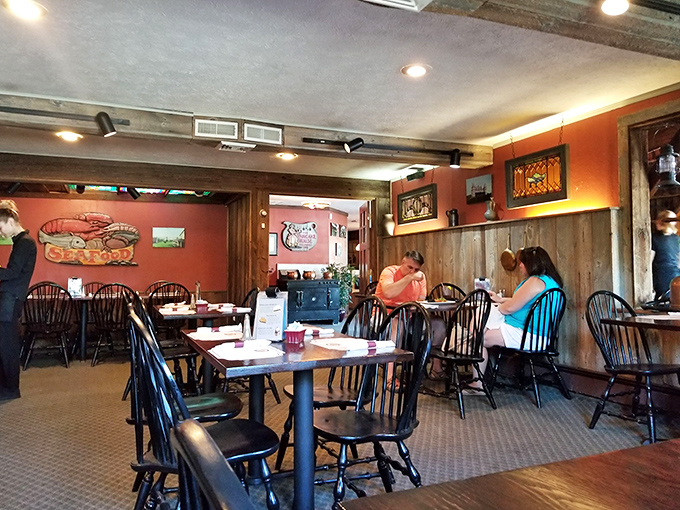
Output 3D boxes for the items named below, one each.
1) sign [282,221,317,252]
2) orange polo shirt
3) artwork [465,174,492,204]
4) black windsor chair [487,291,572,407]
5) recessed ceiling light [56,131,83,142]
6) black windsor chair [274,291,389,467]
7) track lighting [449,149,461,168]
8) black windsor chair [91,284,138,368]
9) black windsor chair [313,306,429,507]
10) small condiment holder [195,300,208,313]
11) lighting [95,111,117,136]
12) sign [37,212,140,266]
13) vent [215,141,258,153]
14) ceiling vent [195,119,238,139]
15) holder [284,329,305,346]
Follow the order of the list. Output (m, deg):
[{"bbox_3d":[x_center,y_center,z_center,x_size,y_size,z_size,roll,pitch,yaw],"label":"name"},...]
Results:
[{"bbox_3d":[-0.827,-0.382,10.623,0.770,0.631,0.050,0,-2,-24],"label":"sign"},{"bbox_3d":[0.620,0.393,5.220,0.510,0.560,0.360,1,-2,-30],"label":"orange polo shirt"},{"bbox_3d":[1.544,-0.724,5.665,0.030,0.294,0.445,0,-2,-24],"label":"artwork"},{"bbox_3d":[1.622,0.750,4.404,0.465,0.944,0.530,1,-2,-33],"label":"black windsor chair"},{"bbox_3d":[-2.664,-1.159,5.038,0.220,0.040,0.220,0,-2,-23],"label":"recessed ceiling light"},{"bbox_3d":[-0.025,0.700,2.715,0.510,0.950,0.450,1,-2,-24],"label":"black windsor chair"},{"bbox_3d":[1.194,-0.989,5.280,0.105,0.190,0.115,0,-2,0],"label":"track lighting"},{"bbox_3d":[-2.690,0.802,6.100,0.450,0.950,0.500,0,-2,-23],"label":"black windsor chair"},{"bbox_3d":[0.096,0.698,2.300,0.530,0.944,0.465,0,-2,-24],"label":"black windsor chair"},{"bbox_3d":[-1.113,0.424,4.120,0.080,0.066,0.078,0,-2,-19],"label":"small condiment holder"},{"bbox_3d":[-1.821,-1.022,3.978,0.105,0.200,0.105,-19,6,-22],"label":"lighting"},{"bbox_3d":[-3.449,-0.220,7.091,1.266,0.742,0.060,0,-2,-24],"label":"sign"},{"bbox_3d":[-0.942,-0.988,4.650,0.330,0.040,0.290,0,-2,-23],"label":"vent"},{"bbox_3d":[-1.061,-1.081,4.407,0.365,0.147,0.030,0,-2,-23],"label":"ceiling vent"},{"bbox_3d":[-0.207,0.373,2.355,0.080,0.066,0.078,-1,-2,16],"label":"holder"}]

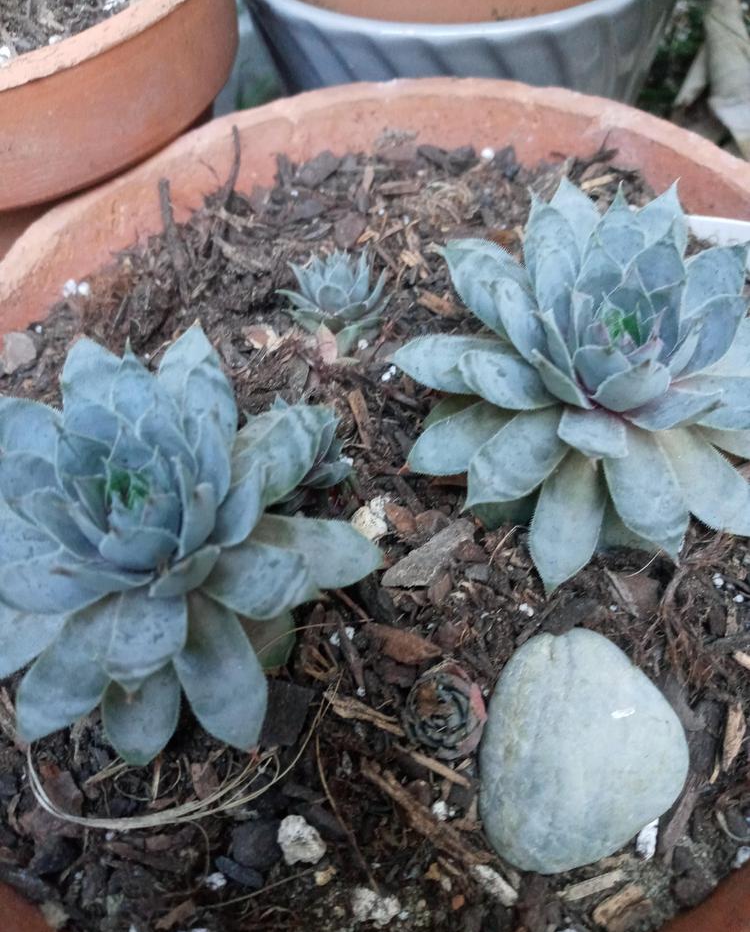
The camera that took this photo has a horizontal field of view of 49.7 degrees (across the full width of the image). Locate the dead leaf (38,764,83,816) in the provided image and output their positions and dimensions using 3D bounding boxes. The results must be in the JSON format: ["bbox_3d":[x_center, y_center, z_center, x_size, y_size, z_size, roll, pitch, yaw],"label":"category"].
[{"bbox_3d":[-0.093,0.096,0.241,0.008,0.003,0.021,-38,61,-13],"label":"dead leaf"}]

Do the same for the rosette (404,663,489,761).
[{"bbox_3d":[0.021,0.073,0.241,0.026,0.022,0.026,-2,62,9],"label":"rosette"}]

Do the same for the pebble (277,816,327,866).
[{"bbox_3d":[-0.021,0.103,0.223,0.011,0.008,0.014,-33,60,-11],"label":"pebble"}]

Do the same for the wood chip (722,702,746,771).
[{"bbox_3d":[0.084,0.063,0.189,0.003,0.004,0.014,13,66,18],"label":"wood chip"}]

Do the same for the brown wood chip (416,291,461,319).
[{"bbox_3d":[0.023,-0.058,0.289,0.018,0.004,0.006,32,69,23],"label":"brown wood chip"}]

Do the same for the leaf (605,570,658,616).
[{"bbox_3d":[0.082,0.040,0.256,0.014,0.006,0.015,-21,60,-1],"label":"leaf"}]

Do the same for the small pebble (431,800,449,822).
[{"bbox_3d":[0.019,0.101,0.237,0.005,0.005,0.006,-10,61,5],"label":"small pebble"}]

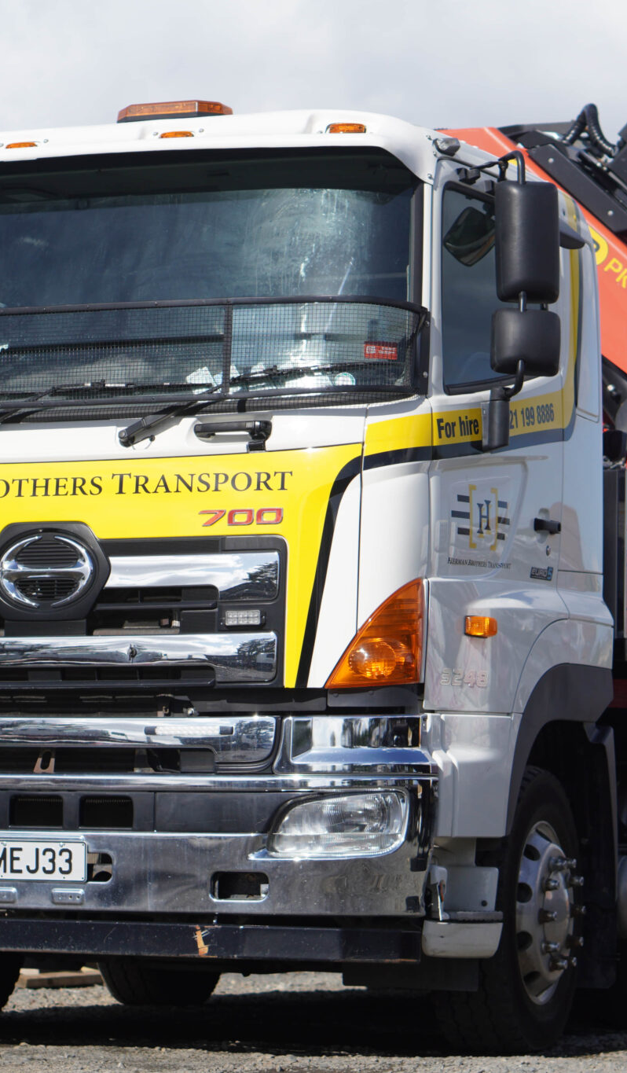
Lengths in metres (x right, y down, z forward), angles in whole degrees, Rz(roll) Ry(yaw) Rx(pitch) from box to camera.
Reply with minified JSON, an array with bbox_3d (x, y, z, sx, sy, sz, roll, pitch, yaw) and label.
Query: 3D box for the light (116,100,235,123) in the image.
[{"bbox_3d":[-0.464,-1.461,11.514,0.383,0.061,0.204,-1,-6,22],"label":"light"}]

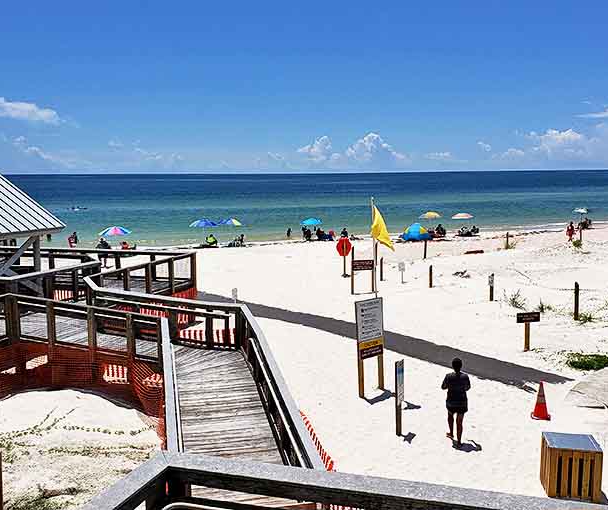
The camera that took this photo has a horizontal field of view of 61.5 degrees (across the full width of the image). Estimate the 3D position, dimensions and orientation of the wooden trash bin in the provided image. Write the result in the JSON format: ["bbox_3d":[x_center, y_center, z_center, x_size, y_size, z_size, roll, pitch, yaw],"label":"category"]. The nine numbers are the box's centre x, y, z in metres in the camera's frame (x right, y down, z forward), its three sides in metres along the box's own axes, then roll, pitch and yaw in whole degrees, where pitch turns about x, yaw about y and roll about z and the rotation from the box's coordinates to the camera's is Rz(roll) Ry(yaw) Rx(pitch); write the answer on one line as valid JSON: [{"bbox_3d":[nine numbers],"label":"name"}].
[{"bbox_3d":[4.374,3.480,8.399,0.765,0.886,0.493,1,9,10],"label":"wooden trash bin"}]

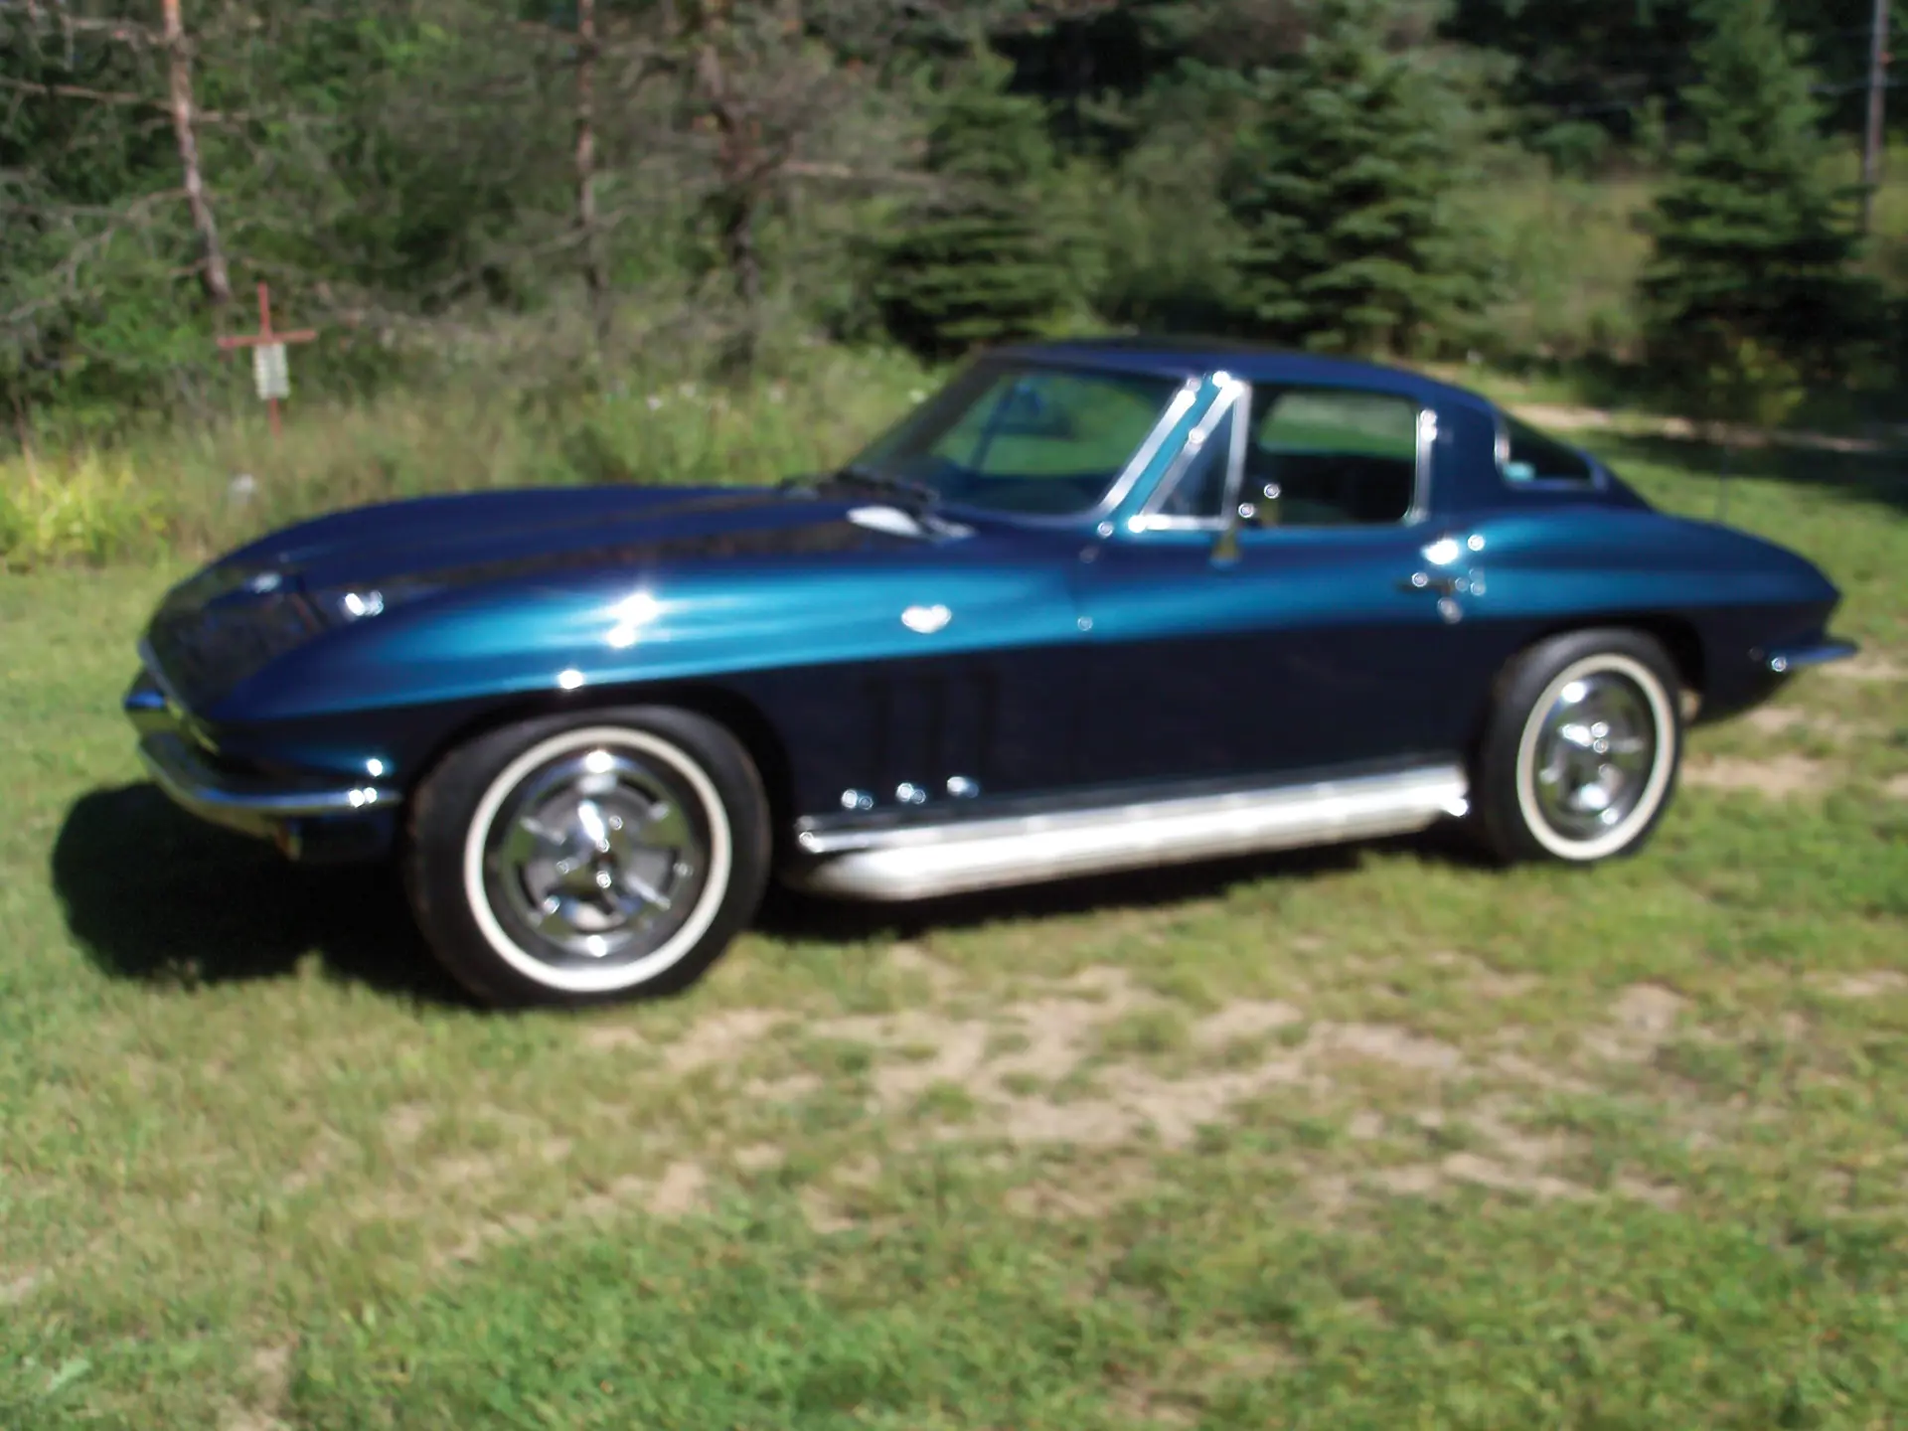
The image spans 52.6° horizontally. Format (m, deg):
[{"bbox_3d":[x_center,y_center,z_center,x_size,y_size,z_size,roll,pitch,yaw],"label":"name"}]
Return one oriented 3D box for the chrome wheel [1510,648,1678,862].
[{"bbox_3d":[1.542,0.091,4.778,0.460,0.460,0.130,-4,13,-27],"label":"chrome wheel"}]

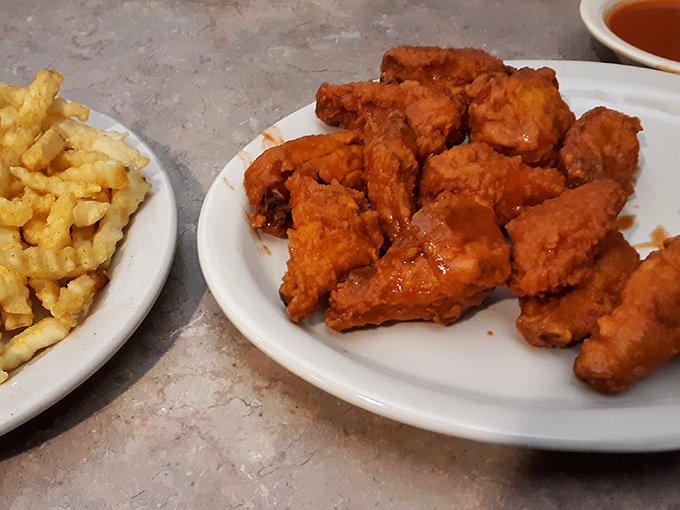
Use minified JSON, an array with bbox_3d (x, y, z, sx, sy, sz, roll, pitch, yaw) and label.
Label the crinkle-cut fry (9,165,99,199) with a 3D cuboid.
[{"bbox_3d":[-0.128,-0.033,0.247,0.038,0.009,0.009,13,51,3],"label":"crinkle-cut fry"}]

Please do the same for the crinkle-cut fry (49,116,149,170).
[{"bbox_3d":[-0.123,-0.057,0.280,0.053,0.009,0.011,22,53,8],"label":"crinkle-cut fry"}]

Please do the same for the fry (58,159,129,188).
[{"bbox_3d":[-0.116,-0.038,0.258,0.030,0.009,0.009,4,50,6],"label":"fry"}]

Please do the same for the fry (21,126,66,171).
[{"bbox_3d":[-0.138,-0.050,0.258,0.009,0.009,0.021,7,48,6],"label":"fry"}]

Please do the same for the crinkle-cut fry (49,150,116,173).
[{"bbox_3d":[-0.126,-0.046,0.272,0.028,0.009,0.009,-9,51,-10],"label":"crinkle-cut fry"}]

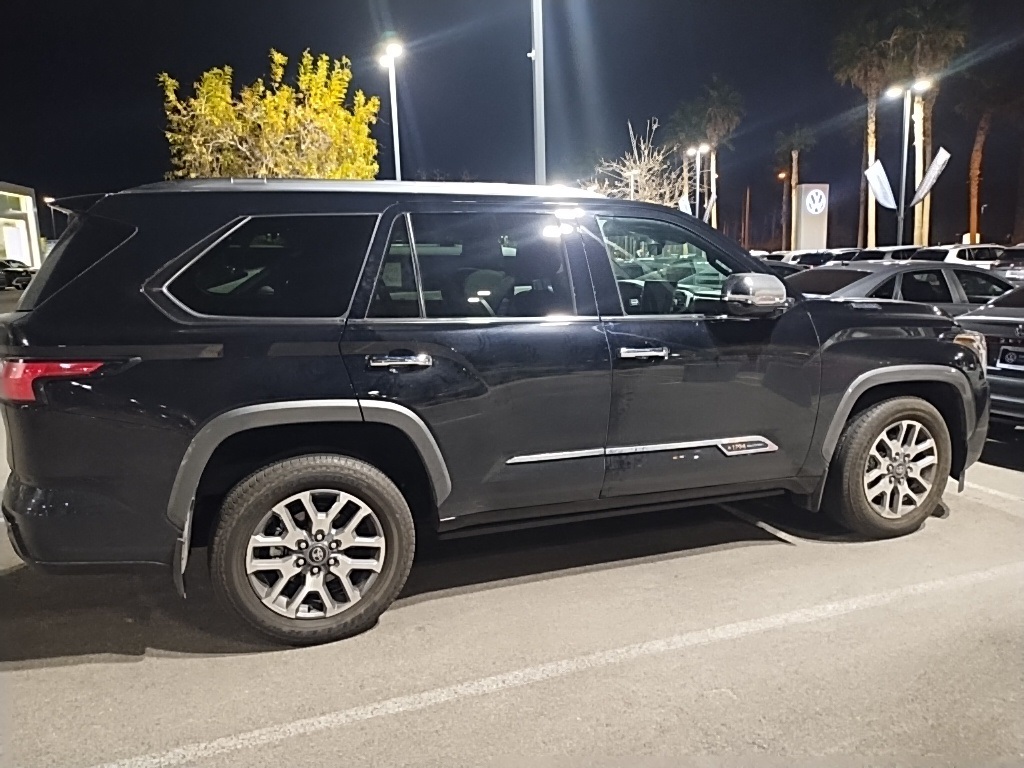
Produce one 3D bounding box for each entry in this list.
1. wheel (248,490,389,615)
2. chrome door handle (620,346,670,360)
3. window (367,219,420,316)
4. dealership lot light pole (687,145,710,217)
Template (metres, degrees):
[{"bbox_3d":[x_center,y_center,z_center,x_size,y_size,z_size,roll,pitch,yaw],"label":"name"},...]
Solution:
[{"bbox_3d":[-0.814,0.678,3.073,0.545,0.545,0.210,-4,10,-20],"label":"wheel"},{"bbox_3d":[0.610,-0.141,3.379,0.250,0.050,0.055,-4,9,-20],"label":"chrome door handle"},{"bbox_3d":[-0.519,-0.492,3.071,0.225,0.450,0.050,-4,-9,-20],"label":"window"},{"bbox_3d":[10.228,-9.041,40.906,0.450,7.790,1.700,-4,10,-20],"label":"dealership lot light pole"}]

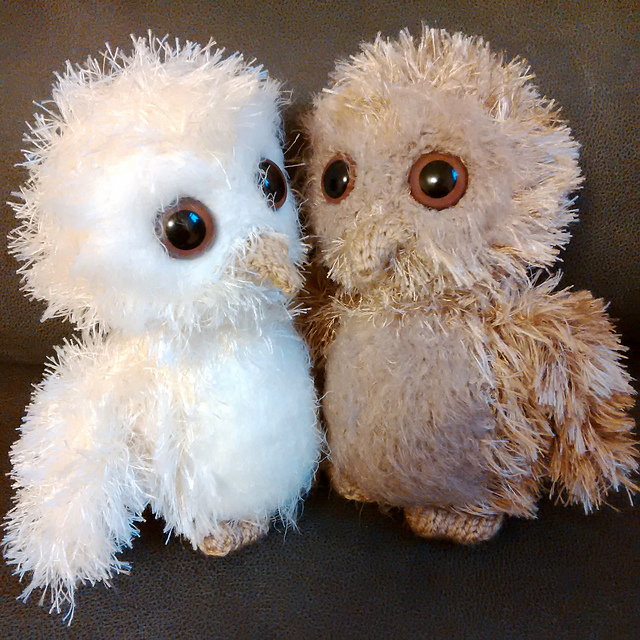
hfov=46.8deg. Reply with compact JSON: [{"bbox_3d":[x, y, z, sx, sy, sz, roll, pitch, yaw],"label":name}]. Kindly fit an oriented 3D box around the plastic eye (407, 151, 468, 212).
[{"bbox_3d":[0.048,-0.056,0.297,0.024,0.024,0.008,1,5,9],"label":"plastic eye"}]

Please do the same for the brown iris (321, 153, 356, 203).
[{"bbox_3d":[0.008,-0.061,0.317,0.008,0.024,0.024,0,4,-43],"label":"brown iris"}]

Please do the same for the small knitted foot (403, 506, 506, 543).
[{"bbox_3d":[0.060,0.085,0.328,0.041,0.018,0.028,11,30,17],"label":"small knitted foot"}]

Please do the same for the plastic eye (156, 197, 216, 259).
[{"bbox_3d":[-0.051,-0.035,0.285,0.024,0.024,0.008,-1,6,-12],"label":"plastic eye"}]

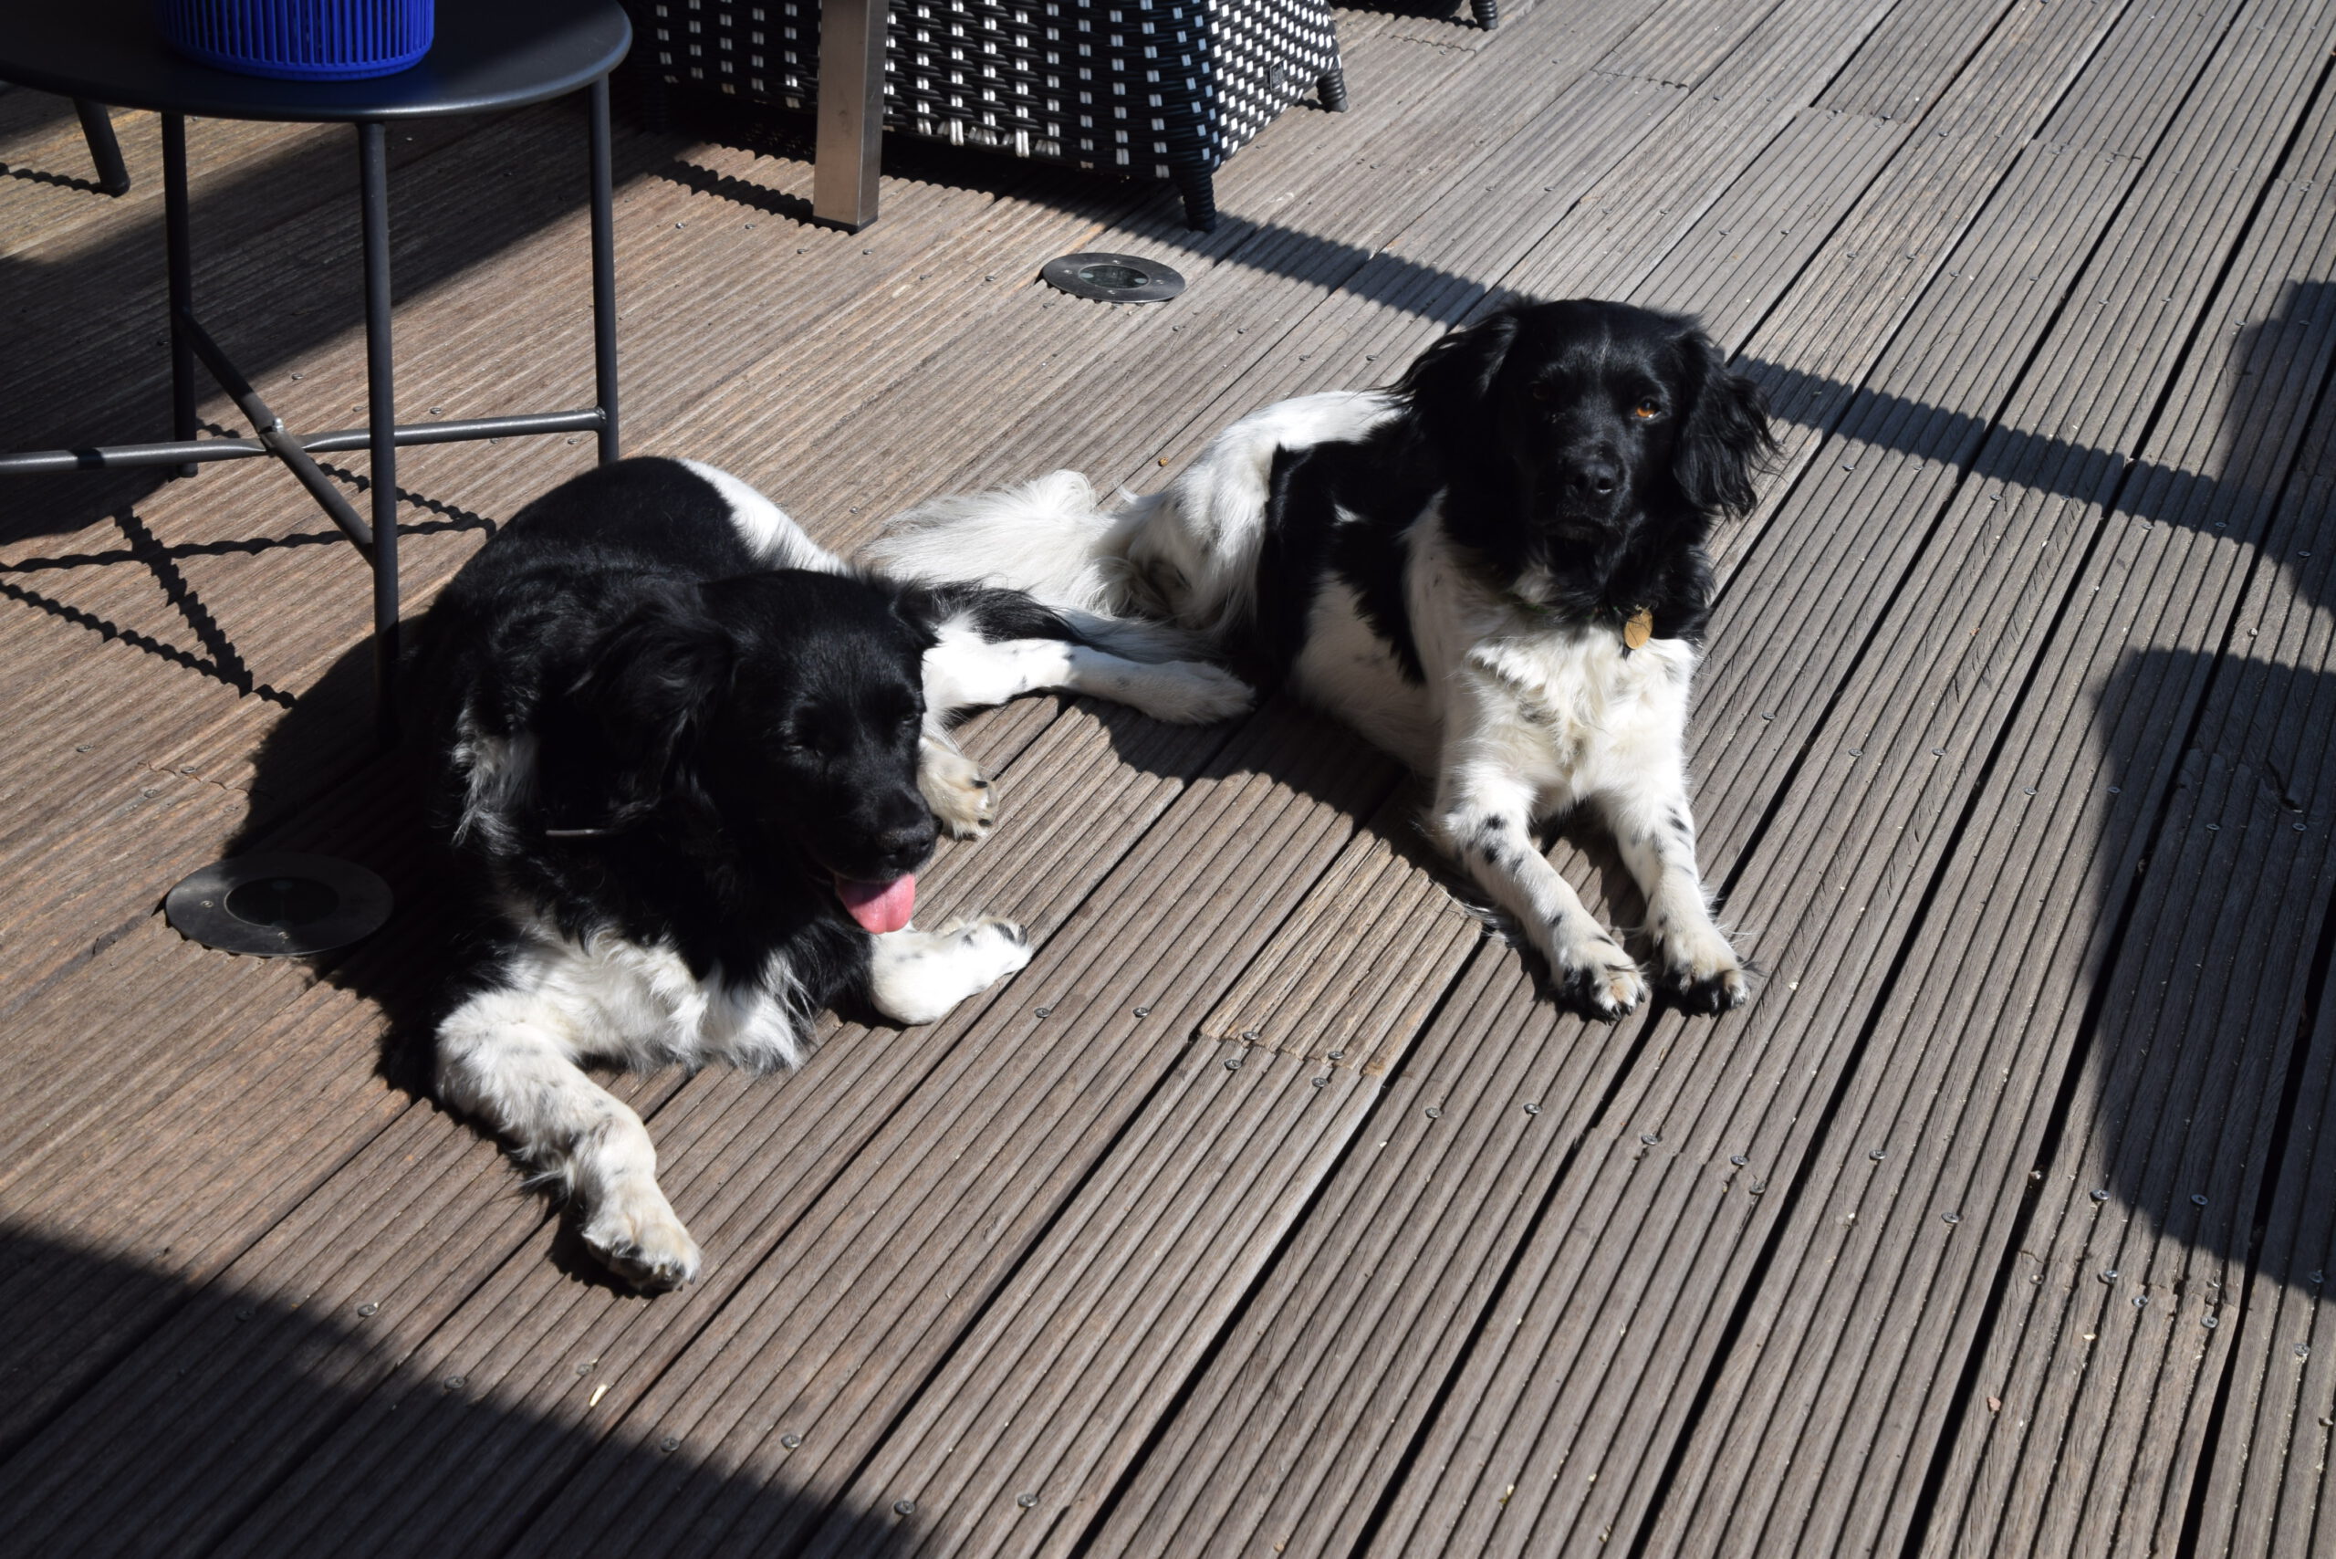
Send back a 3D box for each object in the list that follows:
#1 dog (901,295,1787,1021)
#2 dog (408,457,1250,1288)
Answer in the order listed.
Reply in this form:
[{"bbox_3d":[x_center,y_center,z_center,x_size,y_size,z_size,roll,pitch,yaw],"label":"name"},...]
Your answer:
[{"bbox_3d":[0.190,-0.236,3.057,0.357,0.450,0.999,-17,34,-35],"label":"dog"},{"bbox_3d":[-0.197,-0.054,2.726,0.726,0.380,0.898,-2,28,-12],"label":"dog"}]

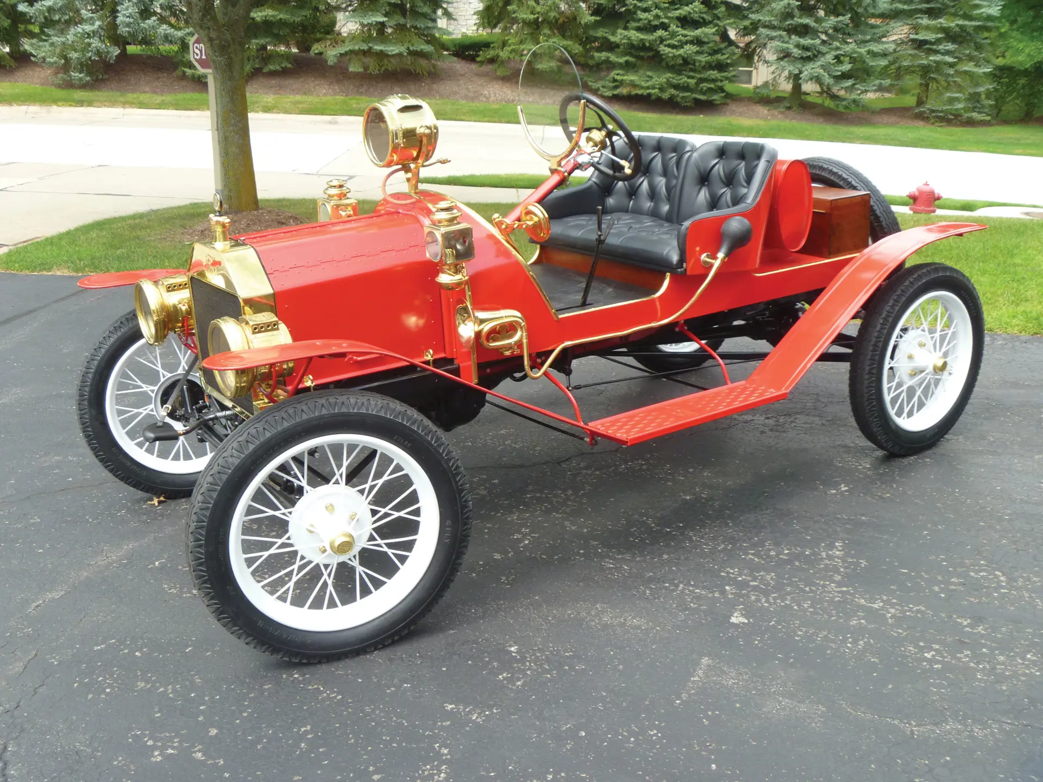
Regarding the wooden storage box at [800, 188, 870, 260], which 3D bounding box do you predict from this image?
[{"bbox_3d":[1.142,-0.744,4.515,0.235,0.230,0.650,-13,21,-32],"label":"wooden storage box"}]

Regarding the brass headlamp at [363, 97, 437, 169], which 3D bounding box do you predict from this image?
[{"bbox_3d":[-0.398,-0.858,3.478,0.180,0.228,0.230,-13,21,-32],"label":"brass headlamp"}]

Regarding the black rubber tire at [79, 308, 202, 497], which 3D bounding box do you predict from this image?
[{"bbox_3d":[-1.284,0.031,4.019,0.762,0.762,0.115,-9,18,-21],"label":"black rubber tire"}]

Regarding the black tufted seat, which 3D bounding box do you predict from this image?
[{"bbox_3d":[0.497,-0.763,4.136,0.510,0.420,0.950,-13,21,-32],"label":"black tufted seat"}]

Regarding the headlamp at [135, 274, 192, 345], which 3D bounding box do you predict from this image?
[{"bbox_3d":[-1.179,-0.280,3.573,0.200,0.237,0.230,-13,21,-32],"label":"headlamp"}]

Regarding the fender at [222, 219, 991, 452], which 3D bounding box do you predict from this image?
[{"bbox_3d":[0.557,-0.149,3.489,3.210,0.495,0.200,-13,21,-32],"label":"fender"}]

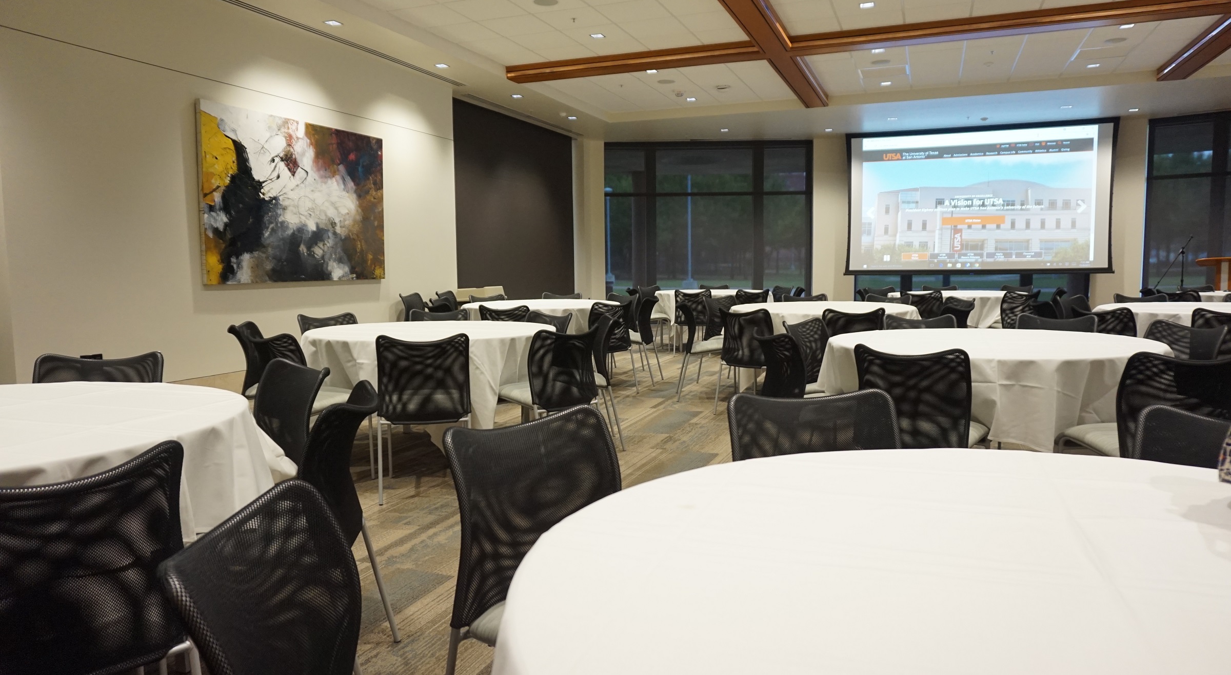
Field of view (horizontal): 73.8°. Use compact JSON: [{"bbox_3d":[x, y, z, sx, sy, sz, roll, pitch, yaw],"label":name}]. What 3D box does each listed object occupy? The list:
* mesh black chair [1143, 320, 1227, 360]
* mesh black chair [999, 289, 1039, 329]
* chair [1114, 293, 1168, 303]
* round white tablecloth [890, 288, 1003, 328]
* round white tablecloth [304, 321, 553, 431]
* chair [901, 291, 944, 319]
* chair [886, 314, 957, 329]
[{"bbox_3d":[2.779,0.337,4.307,0.550,0.820,0.470,-1,5,-9],"label":"mesh black chair"},{"bbox_3d":[4.265,-0.111,8.995,0.470,0.820,0.550,-2,6,-20],"label":"mesh black chair"},{"bbox_3d":[4.793,0.021,7.578,0.470,0.828,0.550,4,7,42],"label":"chair"},{"bbox_3d":[4.071,-0.173,9.780,1.586,0.687,1.586,1,5,21],"label":"round white tablecloth"},{"bbox_3d":[-1.149,0.308,5.204,1.570,0.720,1.570,-1,5,0],"label":"round white tablecloth"},{"bbox_3d":[3.389,-0.105,8.908,0.480,0.825,0.560,3,6,34],"label":"chair"},{"bbox_3d":[1.832,0.300,4.761,0.470,0.840,0.560,0,5,2],"label":"chair"}]

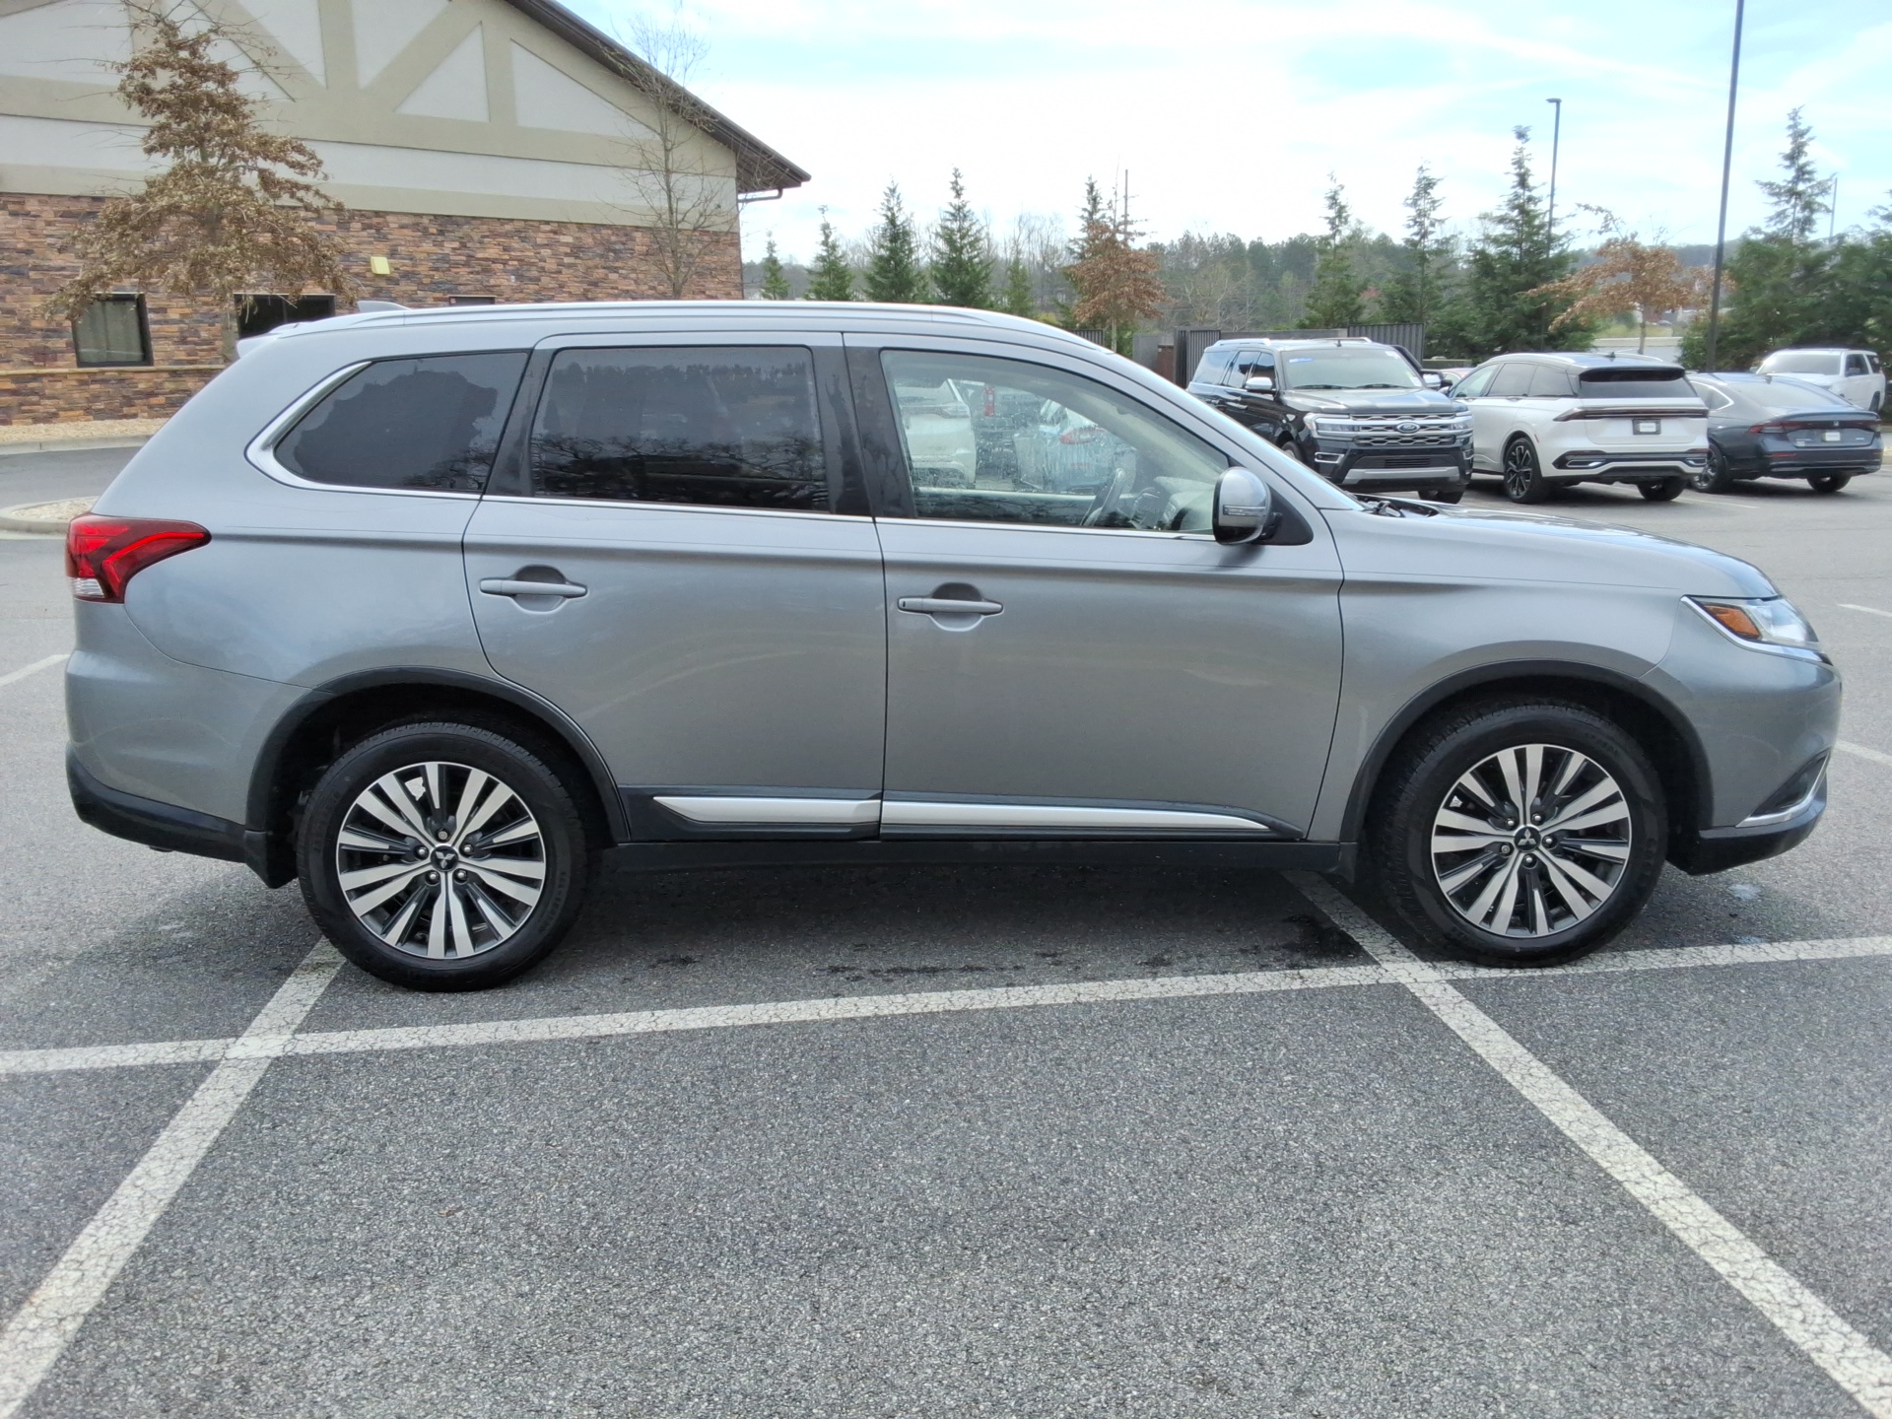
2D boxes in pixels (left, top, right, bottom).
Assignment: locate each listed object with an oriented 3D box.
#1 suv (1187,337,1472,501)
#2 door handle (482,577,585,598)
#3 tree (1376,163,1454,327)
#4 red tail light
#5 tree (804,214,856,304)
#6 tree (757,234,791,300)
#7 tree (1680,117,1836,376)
[{"bbox_3d":[4.560,-3.620,18.980,2.080,1.930,5.330,-3,12,-8],"label":"suv"},{"bbox_3d":[-0.973,-0.291,3.632,0.256,0.045,0.050,-1,12,-1],"label":"door handle"},{"bbox_3d":[11.551,-10.379,38.011,2.500,6.060,2.500,3,12,16],"label":"tree"},{"bbox_3d":[-1.947,-0.374,3.706,0.430,0.215,0.260,-1,12,0],"label":"red tail light"},{"bbox_3d":[-4.367,-14.648,57.823,2.900,8.035,2.900,-1,12,0],"label":"tree"},{"bbox_3d":[-5.489,-12.011,48.557,1.900,5.885,1.900,-1,12,0],"label":"tree"},{"bbox_3d":[16.992,-9.163,31.645,3.600,6.100,3.600,5,13,27],"label":"tree"}]

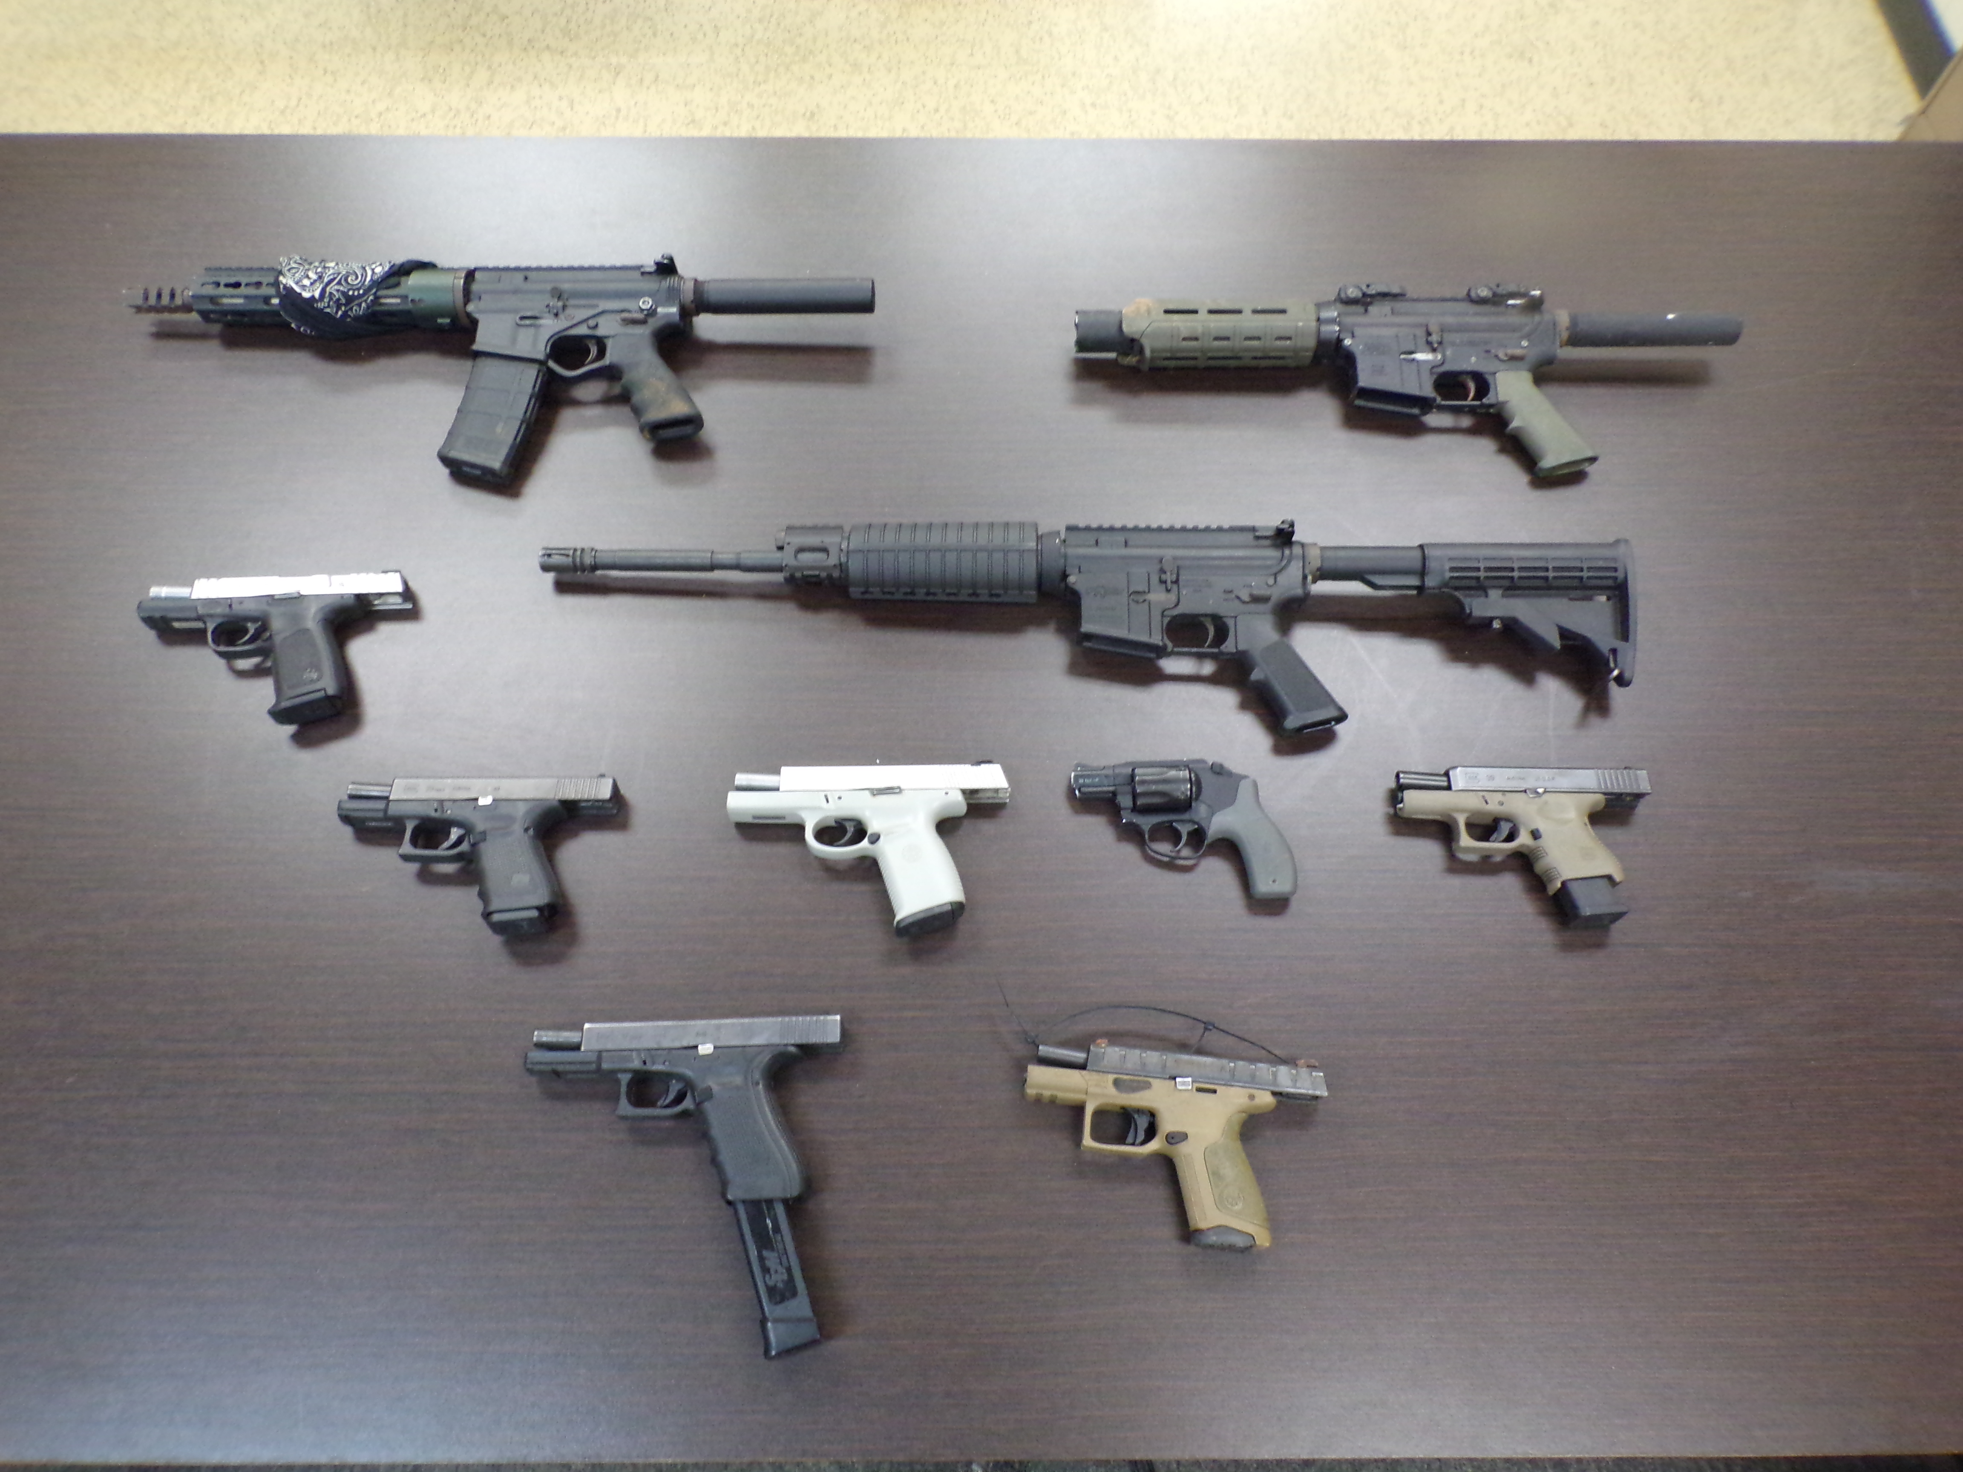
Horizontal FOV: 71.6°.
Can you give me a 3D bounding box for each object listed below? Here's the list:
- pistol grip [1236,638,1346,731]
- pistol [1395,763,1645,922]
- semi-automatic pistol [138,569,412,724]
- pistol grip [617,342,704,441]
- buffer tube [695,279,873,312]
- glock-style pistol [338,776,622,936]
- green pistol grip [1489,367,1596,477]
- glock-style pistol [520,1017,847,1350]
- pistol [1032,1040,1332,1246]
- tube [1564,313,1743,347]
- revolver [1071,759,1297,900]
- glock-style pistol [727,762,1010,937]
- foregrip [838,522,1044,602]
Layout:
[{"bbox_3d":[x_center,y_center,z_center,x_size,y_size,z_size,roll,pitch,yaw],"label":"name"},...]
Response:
[{"bbox_3d":[0.250,-0.048,1.103,0.052,0.034,0.095,-18,67,-8],"label":"pistol grip"},{"bbox_3d":[0.427,0.084,1.066,0.198,0.031,0.128,1,66,0],"label":"pistol"},{"bbox_3d":[-0.598,-0.076,1.139,0.227,0.032,0.136,-1,66,-1],"label":"semi-automatic pistol"},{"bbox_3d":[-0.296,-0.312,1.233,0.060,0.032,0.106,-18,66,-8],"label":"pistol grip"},{"bbox_3d":[-0.181,-0.406,1.257,0.165,0.032,0.032,0,66,0],"label":"buffer tube"},{"bbox_3d":[-0.398,0.091,1.063,0.216,0.031,0.127,0,66,0],"label":"glock-style pistol"},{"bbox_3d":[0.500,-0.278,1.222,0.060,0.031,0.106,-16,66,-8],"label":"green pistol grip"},{"bbox_3d":[-0.211,0.314,0.952,0.227,0.032,0.225,-2,65,-1],"label":"glock-style pistol"},{"bbox_3d":[0.136,0.289,0.966,0.214,0.033,0.134,6,65,2],"label":"pistol"},{"bbox_3d":[0.626,-0.378,1.266,0.165,0.031,0.031,0,65,0],"label":"tube"},{"bbox_3d":[0.158,0.072,1.068,0.169,0.034,0.114,-1,65,-1],"label":"revolver"},{"bbox_3d":[-0.088,0.087,1.065,0.223,0.033,0.140,-1,66,0],"label":"glock-style pistol"},{"bbox_3d":[-0.036,-0.147,1.150,0.166,0.062,0.062,0,66,0],"label":"foregrip"}]

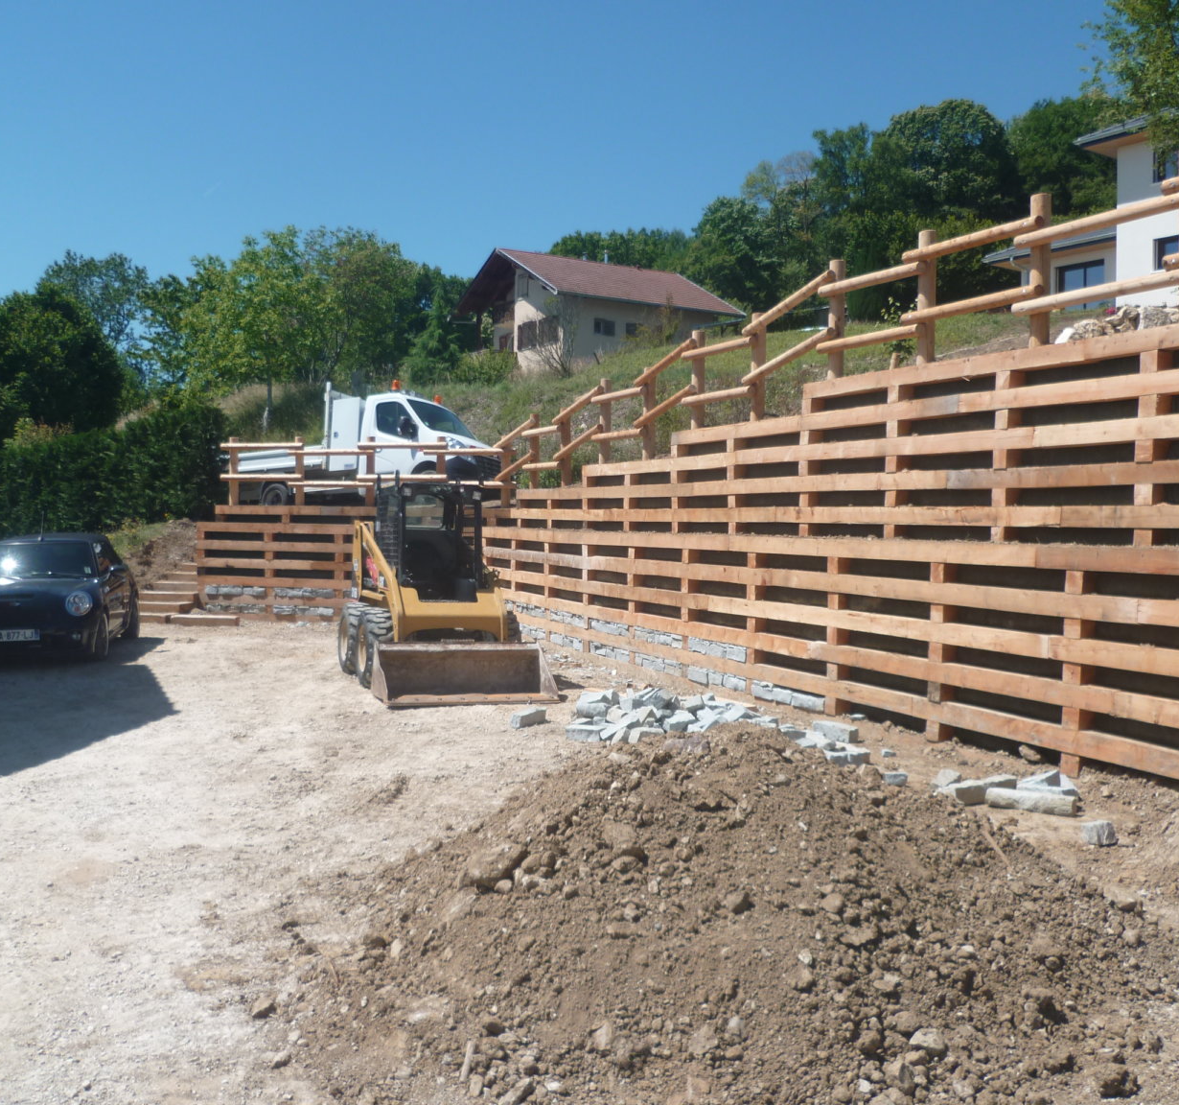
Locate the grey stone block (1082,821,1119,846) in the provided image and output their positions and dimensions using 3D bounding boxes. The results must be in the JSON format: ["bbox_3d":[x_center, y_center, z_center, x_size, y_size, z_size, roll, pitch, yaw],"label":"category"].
[{"bbox_3d":[2.575,1.406,6.010,0.155,0.100,0.125,-1,2,-24],"label":"grey stone block"}]

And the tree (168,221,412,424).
[{"bbox_3d":[-8.521,-6.453,34.000,7.000,5.800,6.300,0,2,0],"label":"tree"}]

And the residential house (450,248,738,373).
[{"bbox_3d":[0.316,-12.752,65.722,12.238,6.670,11.310,-1,2,-34],"label":"residential house"}]

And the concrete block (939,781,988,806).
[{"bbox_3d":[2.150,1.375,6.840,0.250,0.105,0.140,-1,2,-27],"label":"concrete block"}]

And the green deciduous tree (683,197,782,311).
[{"bbox_3d":[9.860,-20.472,82.000,6.500,8.000,6.500,0,2,0],"label":"green deciduous tree"}]

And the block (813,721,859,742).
[{"bbox_3d":[1.820,1.309,8.768,0.140,0.110,0.360,-1,2,-34],"label":"block"}]

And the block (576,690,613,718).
[{"bbox_3d":[0.034,1.273,9.950,0.260,0.160,0.360,0,2,0],"label":"block"}]

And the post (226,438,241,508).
[{"bbox_3d":[-5.829,-1.318,19.500,0.155,1.140,0.155,0,2,0],"label":"post"}]

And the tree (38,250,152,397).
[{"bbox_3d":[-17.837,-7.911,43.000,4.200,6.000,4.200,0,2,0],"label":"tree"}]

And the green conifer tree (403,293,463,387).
[{"bbox_3d":[-7.224,-9.854,55.000,2.900,4.300,2.900,0,2,0],"label":"green conifer tree"}]

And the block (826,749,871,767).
[{"bbox_3d":[1.730,1.376,7.980,0.290,0.110,0.170,0,2,-14],"label":"block"}]

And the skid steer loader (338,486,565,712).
[{"bbox_3d":[-1.512,0.274,11.912,1.560,2.020,3.100,-1,2,-19],"label":"skid steer loader"}]

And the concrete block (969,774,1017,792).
[{"bbox_3d":[2.393,1.382,7.050,0.290,0.120,0.150,-1,2,-26],"label":"concrete block"}]

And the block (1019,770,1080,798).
[{"bbox_3d":[2.766,1.395,7.150,0.360,0.140,0.260,1,2,18],"label":"block"}]

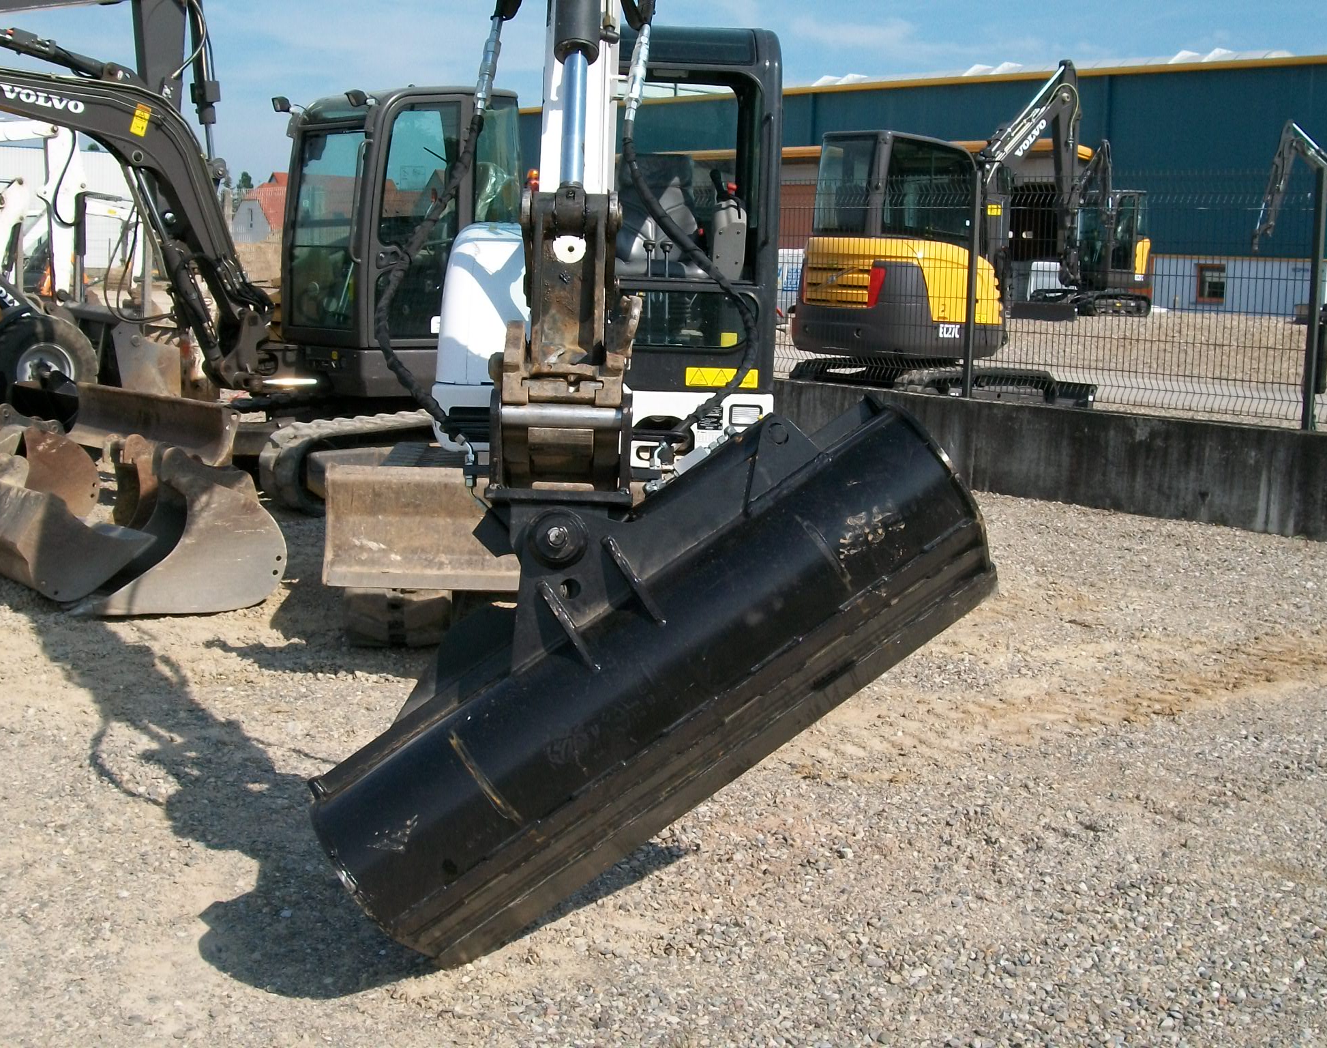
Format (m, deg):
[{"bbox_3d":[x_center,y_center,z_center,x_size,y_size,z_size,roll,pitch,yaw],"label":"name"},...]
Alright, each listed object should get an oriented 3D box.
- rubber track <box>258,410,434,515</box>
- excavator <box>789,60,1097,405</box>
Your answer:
[{"bbox_3d":[-1.438,-0.438,11.593,2.400,0.570,0.410,-8,12,-43],"label":"rubber track"},{"bbox_3d":[2.716,-2.586,16.427,3.250,3.250,1.550,-7,12,-41],"label":"excavator"}]

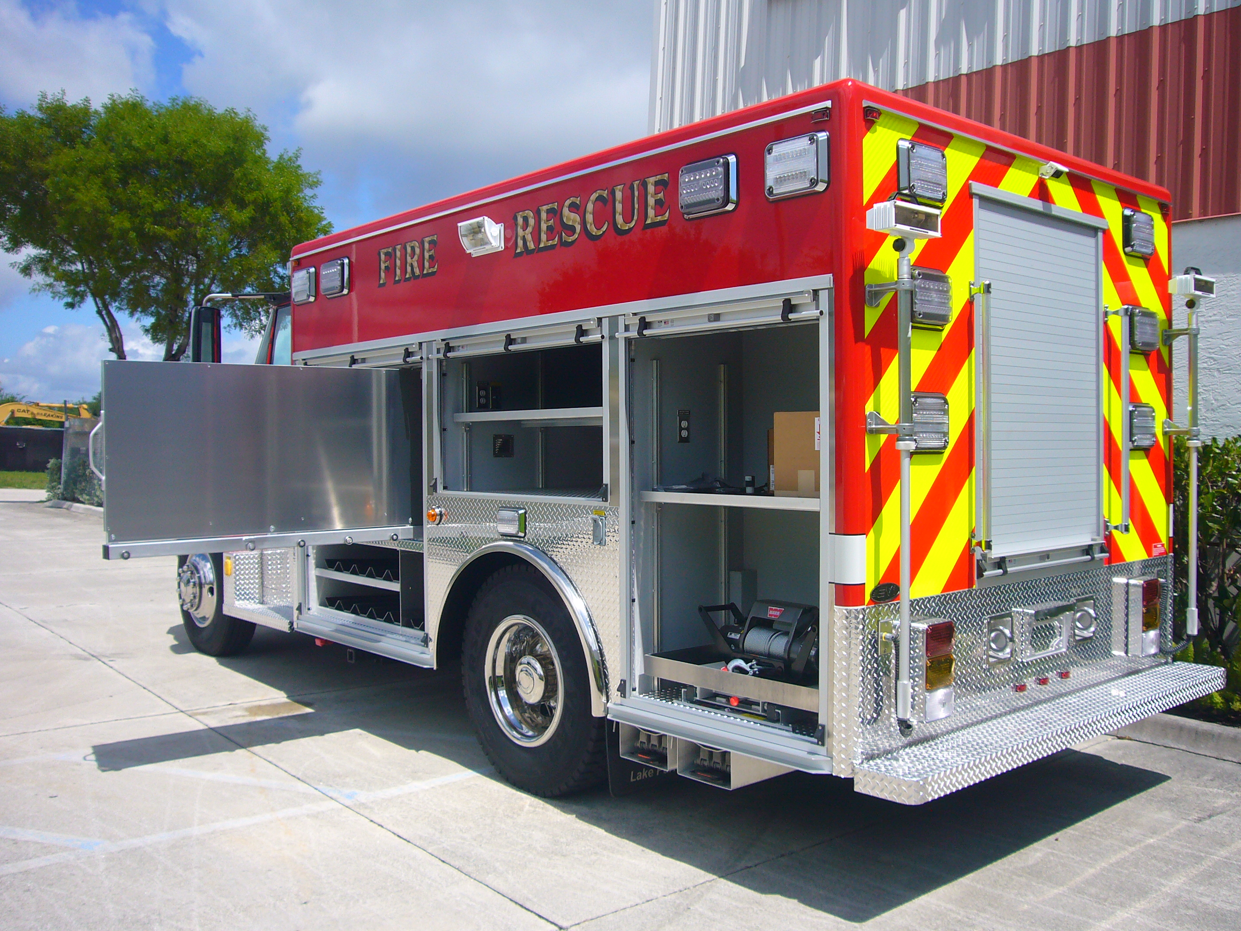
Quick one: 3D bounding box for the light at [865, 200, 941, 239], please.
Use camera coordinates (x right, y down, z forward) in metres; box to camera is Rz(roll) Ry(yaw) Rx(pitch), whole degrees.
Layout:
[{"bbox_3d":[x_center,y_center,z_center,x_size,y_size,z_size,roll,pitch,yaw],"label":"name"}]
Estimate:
[{"bbox_3d":[0.909,-0.778,3.694,0.257,0.092,0.125,-1,1,-41],"label":"light"}]

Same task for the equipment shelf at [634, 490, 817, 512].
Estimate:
[{"bbox_3d":[0.633,0.123,4.409,0.590,0.042,1.005,-1,1,-42],"label":"equipment shelf"}]

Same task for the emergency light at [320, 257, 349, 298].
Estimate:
[{"bbox_3d":[-1.580,-1.034,6.351,0.055,0.205,0.268,-1,1,-41],"label":"emergency light"}]

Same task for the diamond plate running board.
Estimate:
[{"bbox_3d":[1.738,0.983,4.427,2.424,0.082,0.230,-1,1,-42],"label":"diamond plate running board"}]

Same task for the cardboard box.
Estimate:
[{"bbox_3d":[0.757,-0.041,4.158,0.275,0.305,0.330,0,1,35],"label":"cardboard box"}]

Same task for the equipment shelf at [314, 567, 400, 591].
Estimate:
[{"bbox_3d":[-1.265,0.633,6.620,0.590,0.045,0.985,-1,1,-41],"label":"equipment shelf"}]

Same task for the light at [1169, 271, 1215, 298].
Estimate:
[{"bbox_3d":[2.606,-0.809,5.227,0.252,0.090,0.122,-1,1,-41],"label":"light"}]

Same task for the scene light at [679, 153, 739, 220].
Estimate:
[{"bbox_3d":[0.311,-1.008,4.161,0.055,0.207,0.272,-1,1,-41],"label":"scene light"}]

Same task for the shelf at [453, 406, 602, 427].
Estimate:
[{"bbox_3d":[-0.173,-0.230,5.307,0.590,0.045,1.245,-1,1,-42],"label":"shelf"}]

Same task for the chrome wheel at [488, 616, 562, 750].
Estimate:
[{"bbox_3d":[-0.371,0.973,5.268,0.200,0.600,0.600,-1,1,-41],"label":"chrome wheel"}]

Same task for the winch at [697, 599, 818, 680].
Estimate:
[{"bbox_3d":[0.573,0.674,4.432,0.310,0.303,0.600,-1,1,-42],"label":"winch"}]

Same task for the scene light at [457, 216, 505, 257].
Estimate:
[{"bbox_3d":[-0.632,-1.023,5.150,0.088,0.142,0.257,-1,1,-42],"label":"scene light"}]

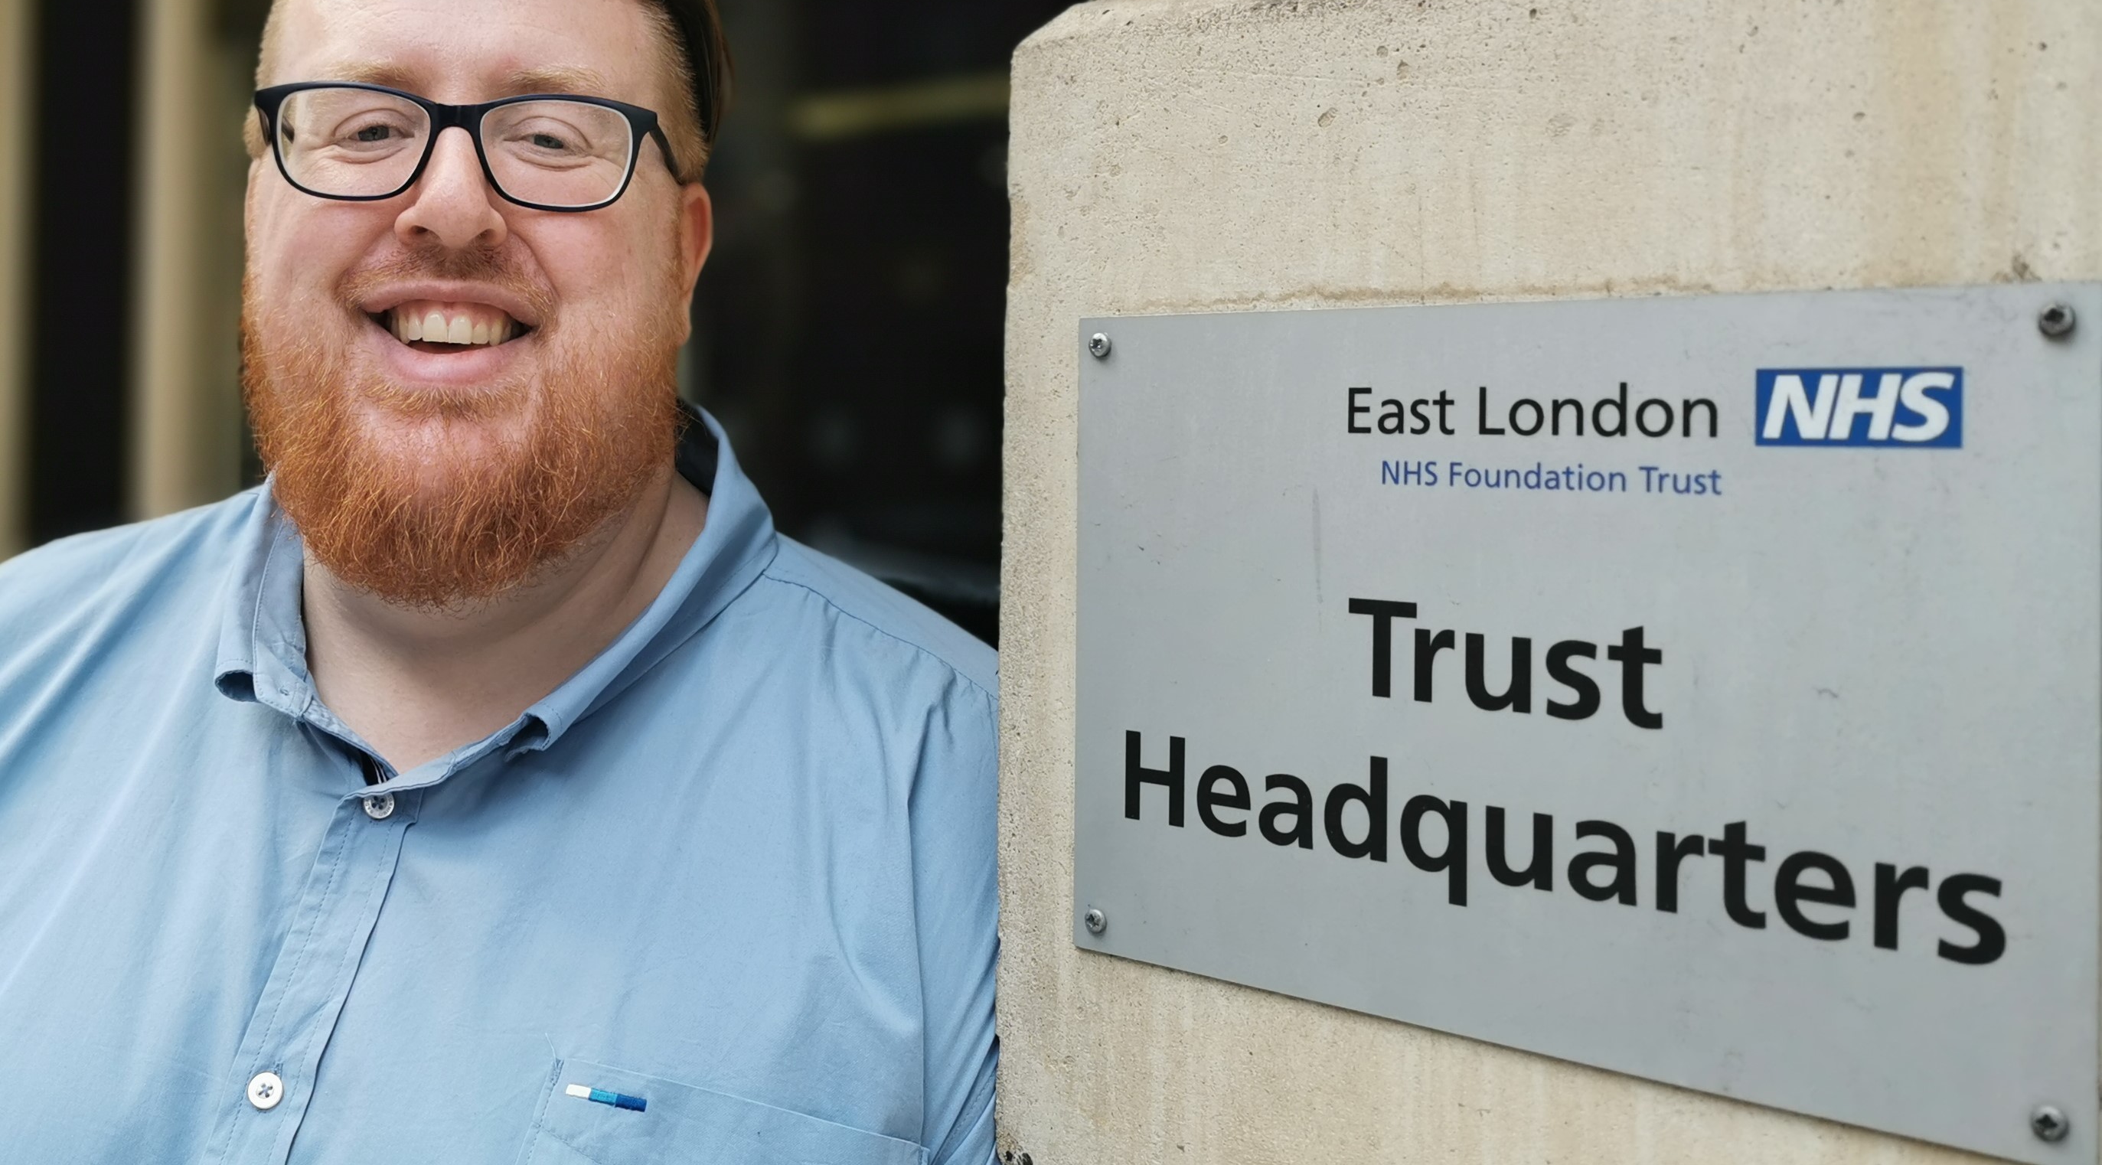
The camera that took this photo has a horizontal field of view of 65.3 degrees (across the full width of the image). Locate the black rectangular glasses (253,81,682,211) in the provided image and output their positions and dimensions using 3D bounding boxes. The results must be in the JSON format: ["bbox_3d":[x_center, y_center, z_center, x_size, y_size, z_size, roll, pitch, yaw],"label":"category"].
[{"bbox_3d":[-0.235,-0.158,0.680,0.148,0.048,0.145,0,-3,-12],"label":"black rectangular glasses"}]

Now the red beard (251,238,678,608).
[{"bbox_3d":[-0.238,-0.060,0.668,0.170,0.140,0.110,0,-2,-12],"label":"red beard"}]

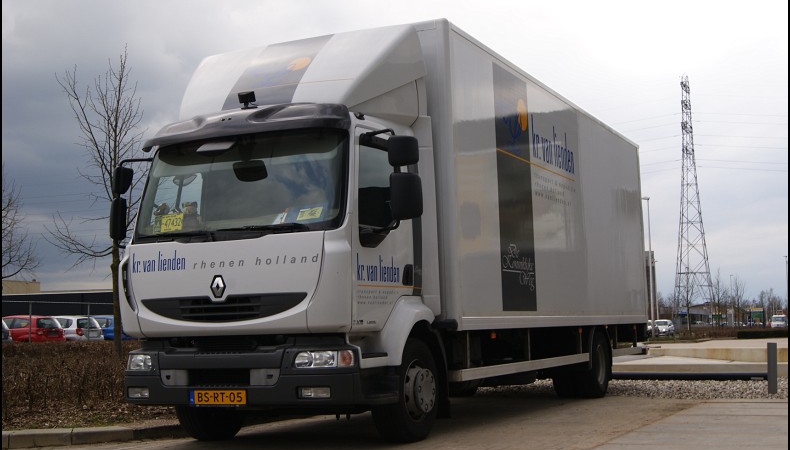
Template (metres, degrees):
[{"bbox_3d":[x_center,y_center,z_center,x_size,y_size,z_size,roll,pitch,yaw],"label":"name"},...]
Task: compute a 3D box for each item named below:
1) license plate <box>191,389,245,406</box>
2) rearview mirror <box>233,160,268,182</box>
[{"bbox_3d":[-1.338,1.310,7.495,0.520,0.110,0.020,-5,-7,26],"label":"license plate"},{"bbox_3d":[-1.186,-0.439,8.120,0.310,0.180,0.080,-6,-7,34],"label":"rearview mirror"}]

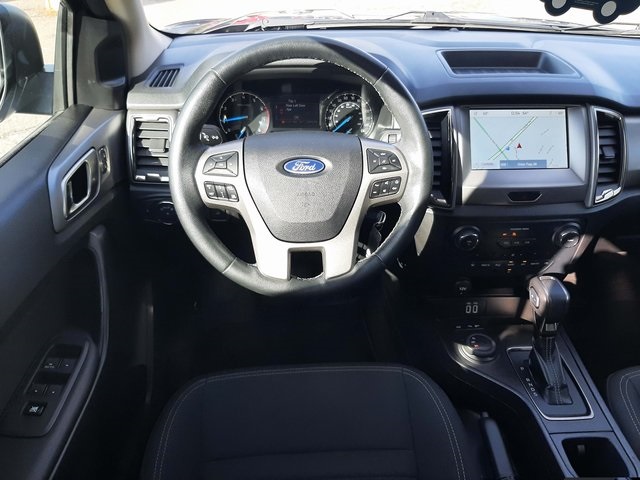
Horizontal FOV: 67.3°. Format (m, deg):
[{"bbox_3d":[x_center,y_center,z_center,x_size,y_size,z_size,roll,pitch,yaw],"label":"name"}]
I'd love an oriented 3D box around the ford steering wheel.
[{"bbox_3d":[-0.028,-0.110,0.713,0.380,0.375,0.100,-1,9,-1],"label":"ford steering wheel"}]

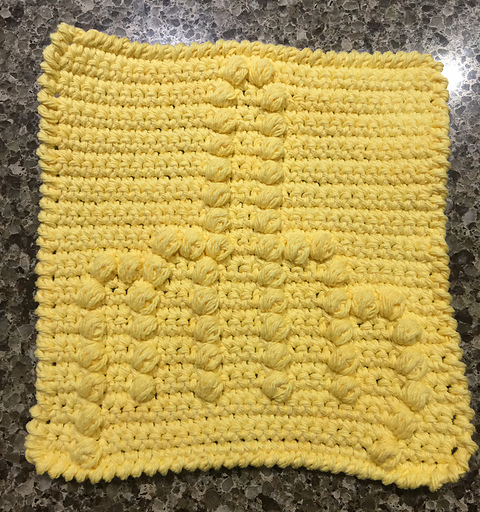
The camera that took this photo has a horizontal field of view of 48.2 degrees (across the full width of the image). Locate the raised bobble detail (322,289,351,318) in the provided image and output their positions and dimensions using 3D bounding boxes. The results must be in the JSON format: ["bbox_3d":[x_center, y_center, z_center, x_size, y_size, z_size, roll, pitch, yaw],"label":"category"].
[{"bbox_3d":[0.050,0.025,0.283,0.015,0.009,0.015,0,81,0],"label":"raised bobble detail"}]

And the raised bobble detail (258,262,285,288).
[{"bbox_3d":[0.018,0.011,0.298,0.014,0.009,0.014,0,81,0],"label":"raised bobble detail"}]

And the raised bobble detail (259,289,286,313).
[{"bbox_3d":[0.017,0.024,0.283,0.014,0.009,0.013,0,81,0],"label":"raised bobble detail"}]

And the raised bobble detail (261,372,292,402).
[{"bbox_3d":[0.019,0.068,0.276,0.015,0.009,0.015,0,78,0],"label":"raised bobble detail"}]

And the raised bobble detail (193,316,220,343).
[{"bbox_3d":[-0.018,0.039,0.287,0.015,0.010,0.013,0,78,0],"label":"raised bobble detail"}]

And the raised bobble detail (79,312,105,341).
[{"bbox_3d":[-0.078,0.037,0.281,0.014,0.009,0.014,0,81,0],"label":"raised bobble detail"}]

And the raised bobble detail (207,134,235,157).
[{"bbox_3d":[-0.011,-0.062,0.303,0.015,0.009,0.012,0,78,0],"label":"raised bobble detail"}]

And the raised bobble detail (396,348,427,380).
[{"bbox_3d":[0.089,0.056,0.278,0.016,0.009,0.016,0,78,0],"label":"raised bobble detail"}]

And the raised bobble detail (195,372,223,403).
[{"bbox_3d":[-0.016,0.069,0.282,0.015,0.008,0.015,0,81,0],"label":"raised bobble detail"}]

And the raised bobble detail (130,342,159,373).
[{"bbox_3d":[-0.050,0.054,0.284,0.015,0.008,0.015,0,81,0],"label":"raised bobble detail"}]

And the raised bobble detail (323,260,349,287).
[{"bbox_3d":[0.051,0.009,0.285,0.014,0.009,0.014,0,81,0],"label":"raised bobble detail"}]

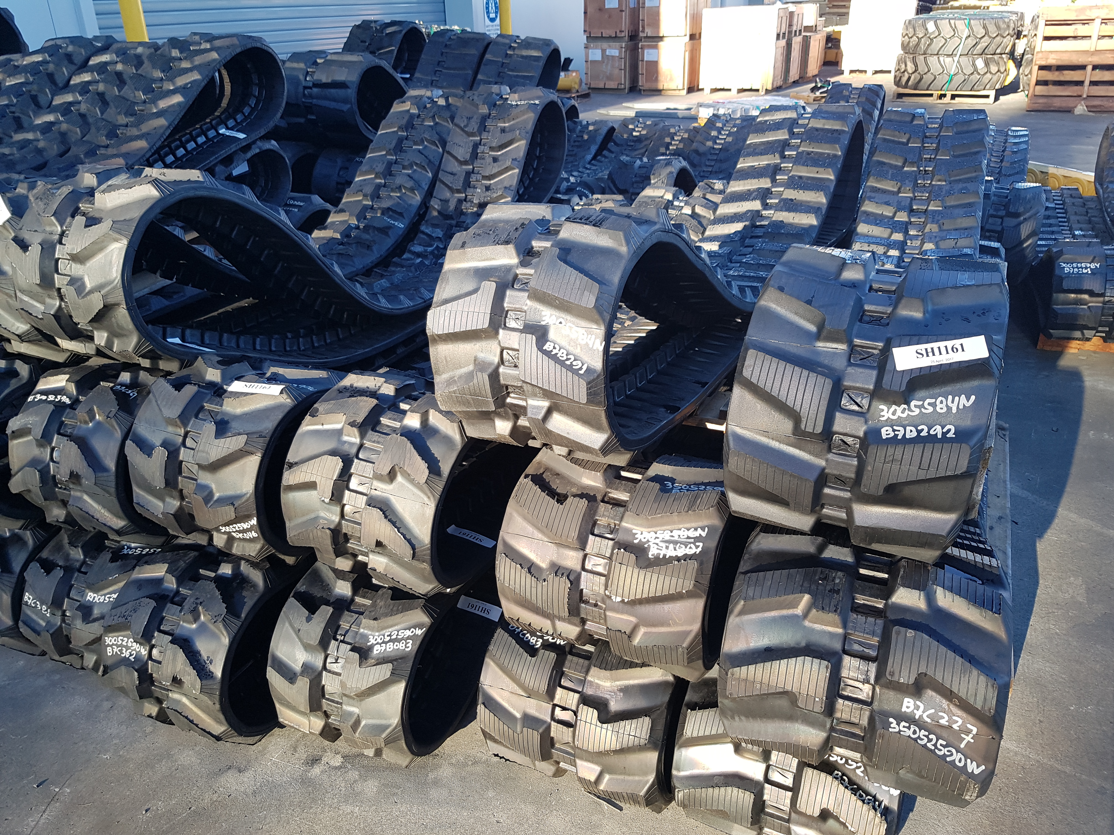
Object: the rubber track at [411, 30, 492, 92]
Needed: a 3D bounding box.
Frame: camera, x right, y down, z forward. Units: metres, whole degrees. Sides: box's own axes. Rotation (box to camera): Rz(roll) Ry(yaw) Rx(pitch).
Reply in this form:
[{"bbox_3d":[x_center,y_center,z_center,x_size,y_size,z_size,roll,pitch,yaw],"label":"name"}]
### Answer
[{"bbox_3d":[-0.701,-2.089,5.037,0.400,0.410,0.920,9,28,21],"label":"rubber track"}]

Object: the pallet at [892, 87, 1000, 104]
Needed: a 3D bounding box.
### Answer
[{"bbox_3d":[5.074,-4.268,10.966,1.165,0.150,1.165,10,29,22],"label":"pallet"}]

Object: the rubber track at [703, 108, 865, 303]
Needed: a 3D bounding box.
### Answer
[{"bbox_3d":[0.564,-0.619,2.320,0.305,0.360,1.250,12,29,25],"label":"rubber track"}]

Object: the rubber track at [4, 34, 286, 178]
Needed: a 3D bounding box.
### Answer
[{"bbox_3d":[-1.474,-1.053,2.870,0.630,0.425,1.010,10,29,22],"label":"rubber track"}]

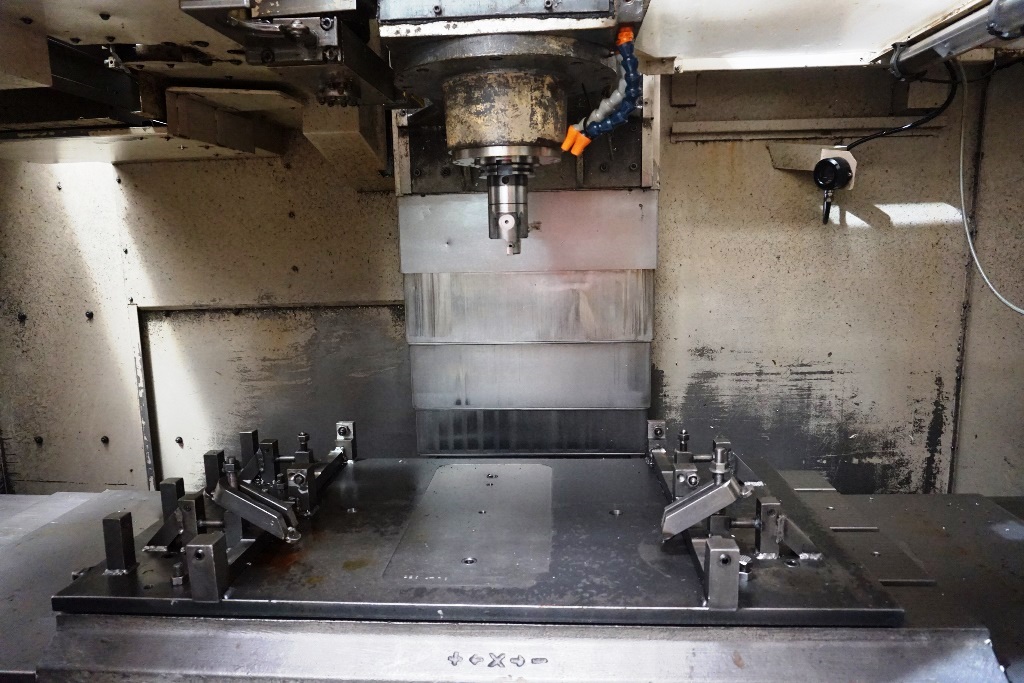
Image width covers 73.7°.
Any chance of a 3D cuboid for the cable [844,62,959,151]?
[{"bbox_3d":[0.642,-0.382,1.117,0.150,0.130,0.090,0,9,4],"label":"cable"}]

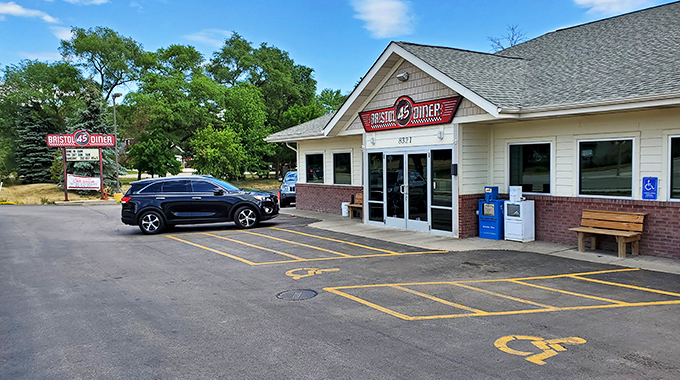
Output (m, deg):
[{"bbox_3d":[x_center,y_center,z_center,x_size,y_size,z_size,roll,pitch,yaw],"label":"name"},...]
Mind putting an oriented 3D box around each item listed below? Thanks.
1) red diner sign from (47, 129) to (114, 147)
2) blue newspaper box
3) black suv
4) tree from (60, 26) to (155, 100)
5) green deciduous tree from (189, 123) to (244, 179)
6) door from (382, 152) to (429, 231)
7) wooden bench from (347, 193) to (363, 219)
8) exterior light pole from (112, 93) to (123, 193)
[{"bbox_3d":[-15.107,-3.017,29.800,3.550,1.040,0.300,-3,4,-31],"label":"red diner sign"},{"bbox_3d":[3.606,0.523,11.931,0.440,1.230,0.530,-3,4,-34],"label":"blue newspaper box"},{"bbox_3d":[-4.150,0.360,15.800,4.760,1.690,1.910,-1,3,-2],"label":"black suv"},{"bbox_3d":[-25.498,-9.235,56.475,10.000,17.420,9.800,-3,3,-25],"label":"tree"},{"bbox_3d":[-12.177,-3.535,51.167,5.300,6.120,5.300,-2,3,-13],"label":"green deciduous tree"},{"bbox_3d":[1.767,0.002,13.741,0.090,2.140,1.850,-3,4,-34],"label":"door"},{"bbox_3d":[0.775,0.570,16.336,0.660,0.770,1.220,-3,4,-34],"label":"wooden bench"},{"bbox_3d":[-12.815,-2.723,29.400,0.550,5.900,0.300,1,4,37],"label":"exterior light pole"}]

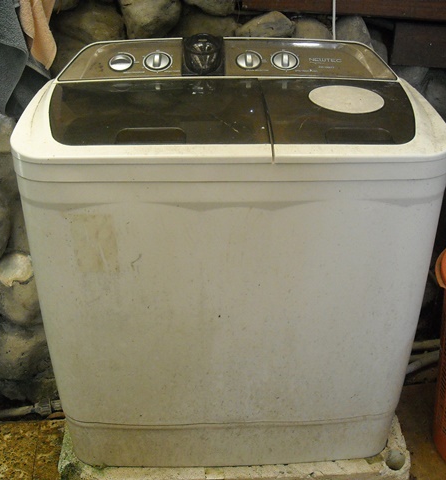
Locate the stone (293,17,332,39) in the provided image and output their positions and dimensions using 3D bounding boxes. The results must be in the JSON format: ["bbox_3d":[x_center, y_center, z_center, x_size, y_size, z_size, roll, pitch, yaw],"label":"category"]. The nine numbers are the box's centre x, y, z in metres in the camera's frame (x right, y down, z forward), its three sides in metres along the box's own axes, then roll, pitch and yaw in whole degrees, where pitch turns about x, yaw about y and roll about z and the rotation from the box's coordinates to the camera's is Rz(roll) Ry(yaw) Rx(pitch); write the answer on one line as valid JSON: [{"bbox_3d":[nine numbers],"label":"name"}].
[{"bbox_3d":[0.216,-0.507,1.580,0.100,0.090,0.100,-1,28,0],"label":"stone"}]

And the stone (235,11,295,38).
[{"bbox_3d":[0.103,-0.511,1.570,0.145,0.095,0.110,-1,28,0],"label":"stone"}]

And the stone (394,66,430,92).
[{"bbox_3d":[0.464,-0.392,1.610,0.100,0.080,0.090,0,29,0],"label":"stone"}]

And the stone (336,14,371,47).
[{"bbox_3d":[0.316,-0.510,1.590,0.095,0.085,0.090,0,29,0],"label":"stone"}]

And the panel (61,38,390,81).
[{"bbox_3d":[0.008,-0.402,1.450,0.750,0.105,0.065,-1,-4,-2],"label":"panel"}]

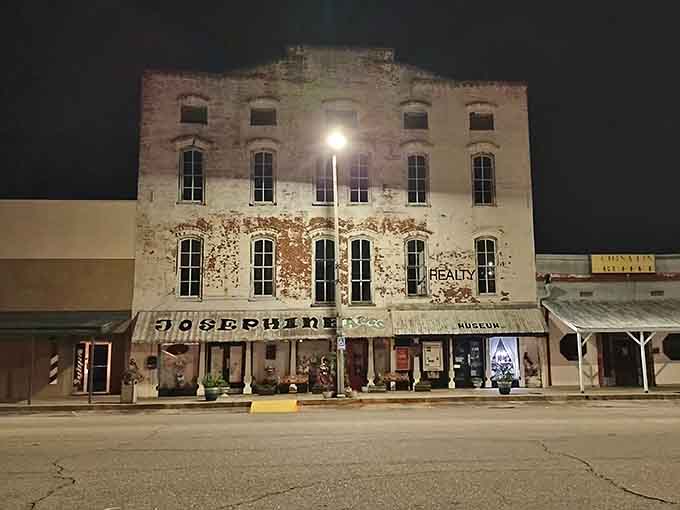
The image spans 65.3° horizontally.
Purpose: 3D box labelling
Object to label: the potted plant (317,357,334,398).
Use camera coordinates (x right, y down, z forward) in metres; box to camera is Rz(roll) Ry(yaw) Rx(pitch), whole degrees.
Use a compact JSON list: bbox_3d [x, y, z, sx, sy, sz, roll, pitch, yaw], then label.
[{"bbox_3d":[-0.546,4.695,20.330,0.678,1.626,0.620,0,-7,-6],"label":"potted plant"}]

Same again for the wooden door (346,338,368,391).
[{"bbox_3d":[0.737,4.544,22.009,0.898,2.199,0.100,0,-8,-5],"label":"wooden door"}]

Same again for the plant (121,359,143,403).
[{"bbox_3d":[-7.785,4.709,19.900,0.900,1.618,0.828,0,-8,-5],"label":"plant"}]

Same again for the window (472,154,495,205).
[{"bbox_3d":[6.378,-3.361,23.532,1.026,2.357,0.180,0,-8,-5],"label":"window"}]

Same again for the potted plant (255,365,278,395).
[{"bbox_3d":[-2.985,5.057,21.544,0.997,1.246,0.650,0,-7,-6],"label":"potted plant"}]

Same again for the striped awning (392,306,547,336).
[{"bbox_3d":[5.573,2.849,22.786,6.580,1.140,0.850,0,-7,-6],"label":"striped awning"}]

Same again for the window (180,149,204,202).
[{"bbox_3d":[-6.245,-3.356,22.458,0.996,2.379,0.180,0,-8,-5],"label":"window"}]

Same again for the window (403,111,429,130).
[{"bbox_3d":[3.457,-6.159,24.288,1.207,0.951,0.200,0,-7,-4],"label":"window"}]

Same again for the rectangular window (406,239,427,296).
[{"bbox_3d":[3.298,0.535,22.721,0.914,2.501,0.180,0,-8,-5],"label":"rectangular window"}]

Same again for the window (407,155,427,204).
[{"bbox_3d":[3.456,-3.411,23.964,0.916,2.314,0.200,0,-7,-4],"label":"window"}]

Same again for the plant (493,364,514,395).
[{"bbox_3d":[6.638,5.054,21.533,0.888,1.193,0.888,0,-7,-4],"label":"plant"}]

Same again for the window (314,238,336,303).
[{"bbox_3d":[-0.601,0.696,22.367,0.992,2.799,0.180,0,-8,-5],"label":"window"}]

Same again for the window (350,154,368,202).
[{"bbox_3d":[0.876,-3.382,23.526,0.874,2.206,0.180,0,-7,-6],"label":"window"}]

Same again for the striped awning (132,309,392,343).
[{"bbox_3d":[-2.976,2.849,21.451,10.246,1.198,0.750,0,-8,-5],"label":"striped awning"}]

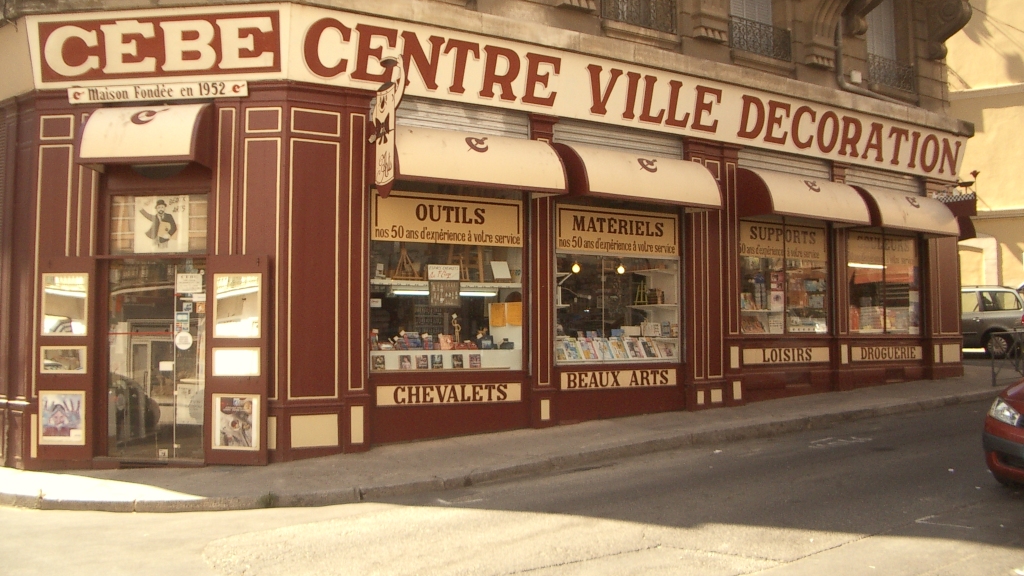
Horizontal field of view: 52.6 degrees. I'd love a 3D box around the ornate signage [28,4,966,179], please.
[{"bbox_3d":[1.360,-2.653,15.975,15.955,0.902,2.153,2,-4,-34],"label":"ornate signage"}]

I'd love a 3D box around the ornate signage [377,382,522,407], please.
[{"bbox_3d":[-0.686,1.213,11.826,1.910,0.212,0.030,2,-3,-34],"label":"ornate signage"}]

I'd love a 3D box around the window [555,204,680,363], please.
[{"bbox_3d":[1.387,-0.024,13.210,2.041,1.989,0.120,2,-4,-33],"label":"window"}]

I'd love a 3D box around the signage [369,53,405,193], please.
[{"bbox_3d":[-1.504,-1.891,12.394,0.080,1.629,0.911,2,-4,-34],"label":"signage"}]

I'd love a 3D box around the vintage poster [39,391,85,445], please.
[{"bbox_3d":[-4.775,1.386,11.013,0.535,0.573,0.025,0,-3,9],"label":"vintage poster"}]

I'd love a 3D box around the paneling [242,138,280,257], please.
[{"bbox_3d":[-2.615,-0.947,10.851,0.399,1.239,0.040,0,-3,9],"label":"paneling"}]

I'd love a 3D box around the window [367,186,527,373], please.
[{"bbox_3d":[-0.748,-0.052,12.064,2.063,2.053,0.120,2,-3,-34],"label":"window"}]

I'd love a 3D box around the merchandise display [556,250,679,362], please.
[{"bbox_3d":[1.393,0.285,13.741,2.100,1.440,0.500,2,-3,-34],"label":"merchandise display"}]

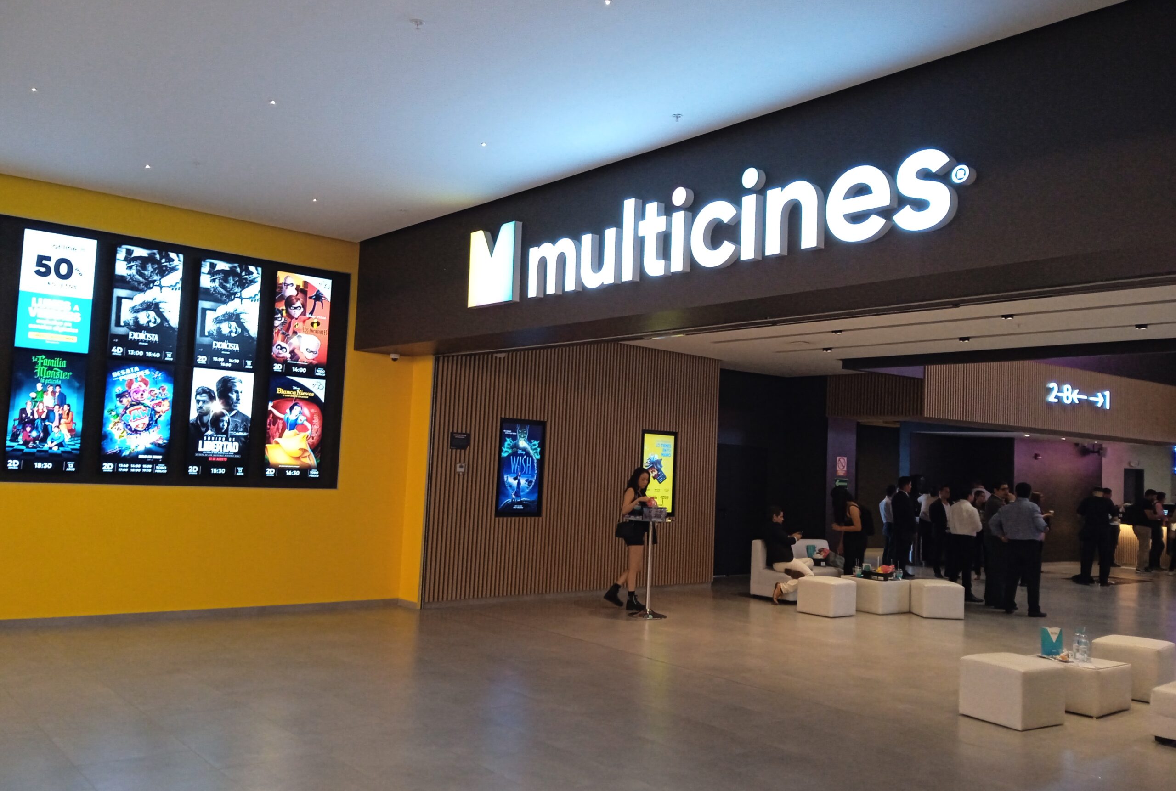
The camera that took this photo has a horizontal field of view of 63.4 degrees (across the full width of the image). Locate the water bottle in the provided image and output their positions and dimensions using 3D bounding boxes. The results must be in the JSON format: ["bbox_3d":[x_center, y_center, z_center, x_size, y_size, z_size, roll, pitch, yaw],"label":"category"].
[{"bbox_3d":[3.830,1.932,7.367,0.110,0.260,0.110,1,-4,28],"label":"water bottle"}]

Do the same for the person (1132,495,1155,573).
[{"bbox_3d":[11.239,2.817,19.250,0.360,1.500,0.480,1,-4,15],"label":"person"}]

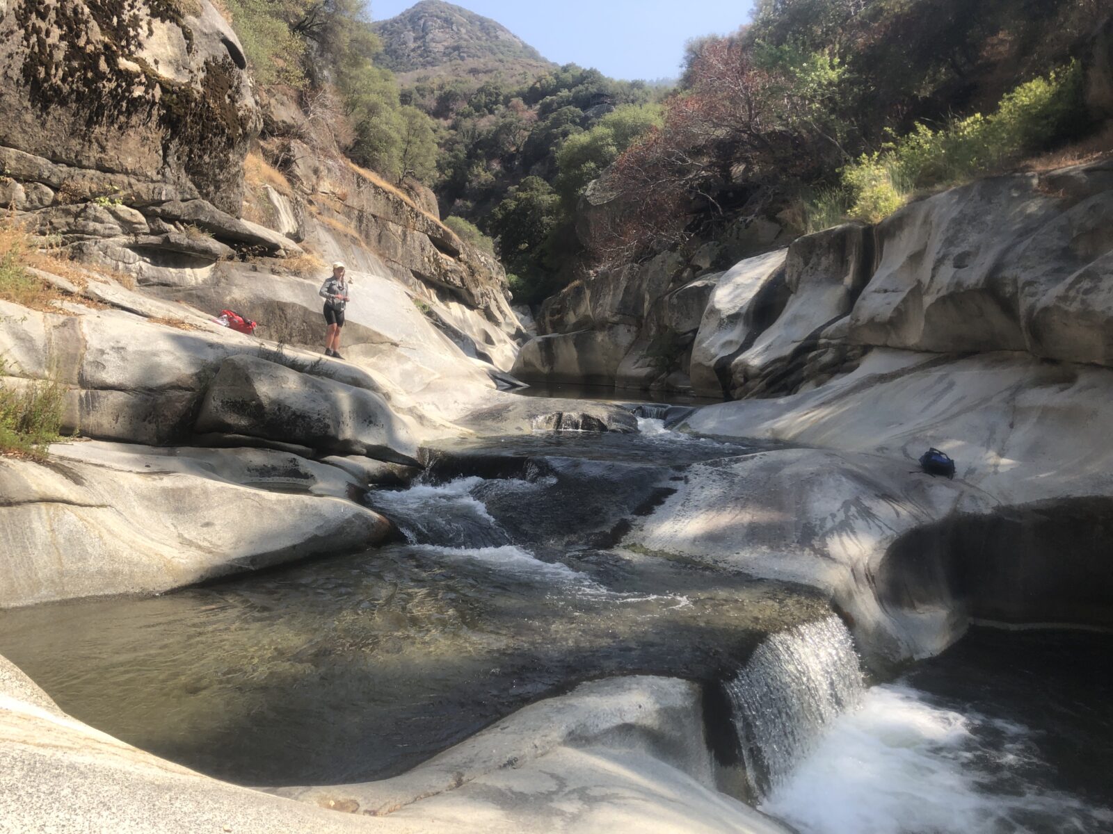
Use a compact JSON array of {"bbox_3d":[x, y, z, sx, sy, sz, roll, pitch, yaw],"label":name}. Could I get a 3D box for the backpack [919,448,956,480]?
[{"bbox_3d":[5.034,0.621,11.900,0.470,0.250,0.290,21,21,21],"label":"backpack"}]

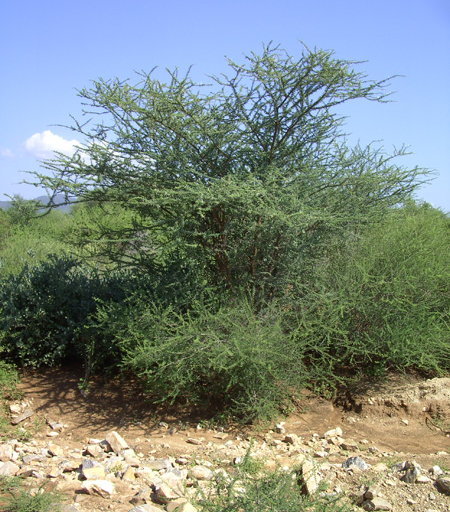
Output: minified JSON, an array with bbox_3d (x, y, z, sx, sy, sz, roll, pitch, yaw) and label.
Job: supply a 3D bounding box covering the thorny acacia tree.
[{"bbox_3d":[0.064,-0.725,7.500,4.400,3.442,3.800,0,4,0],"label":"thorny acacia tree"}]

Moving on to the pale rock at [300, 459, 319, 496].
[{"bbox_3d":[0.523,1.354,3.967,0.110,0.212,0.121,0,4,0],"label":"pale rock"}]

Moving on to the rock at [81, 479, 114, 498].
[{"bbox_3d":[-0.785,1.411,3.949,0.206,0.103,0.134,0,4,0],"label":"rock"}]

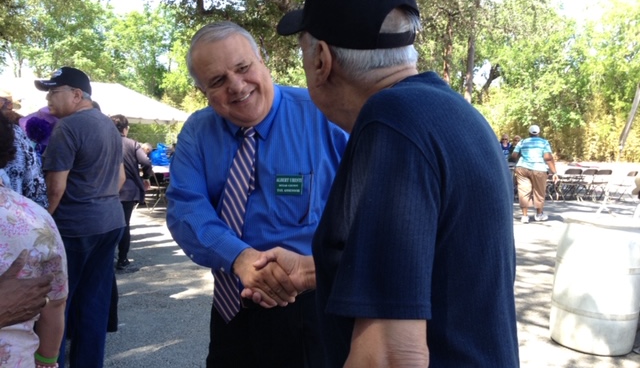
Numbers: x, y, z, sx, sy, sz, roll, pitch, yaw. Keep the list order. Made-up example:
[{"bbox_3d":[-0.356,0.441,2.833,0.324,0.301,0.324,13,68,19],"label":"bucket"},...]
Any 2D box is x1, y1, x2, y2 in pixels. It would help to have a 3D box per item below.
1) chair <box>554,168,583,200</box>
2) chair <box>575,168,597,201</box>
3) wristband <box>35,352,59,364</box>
[{"bbox_3d":[5.964,0.031,15.500,0.460,0.780,0.480,0,4,-14],"label":"chair"},{"bbox_3d":[6.330,0.036,15.400,0.460,0.780,0.480,-1,4,-20],"label":"chair"},{"bbox_3d":[-0.761,0.485,1.800,0.067,0.015,0.062,13,0,-19],"label":"wristband"}]

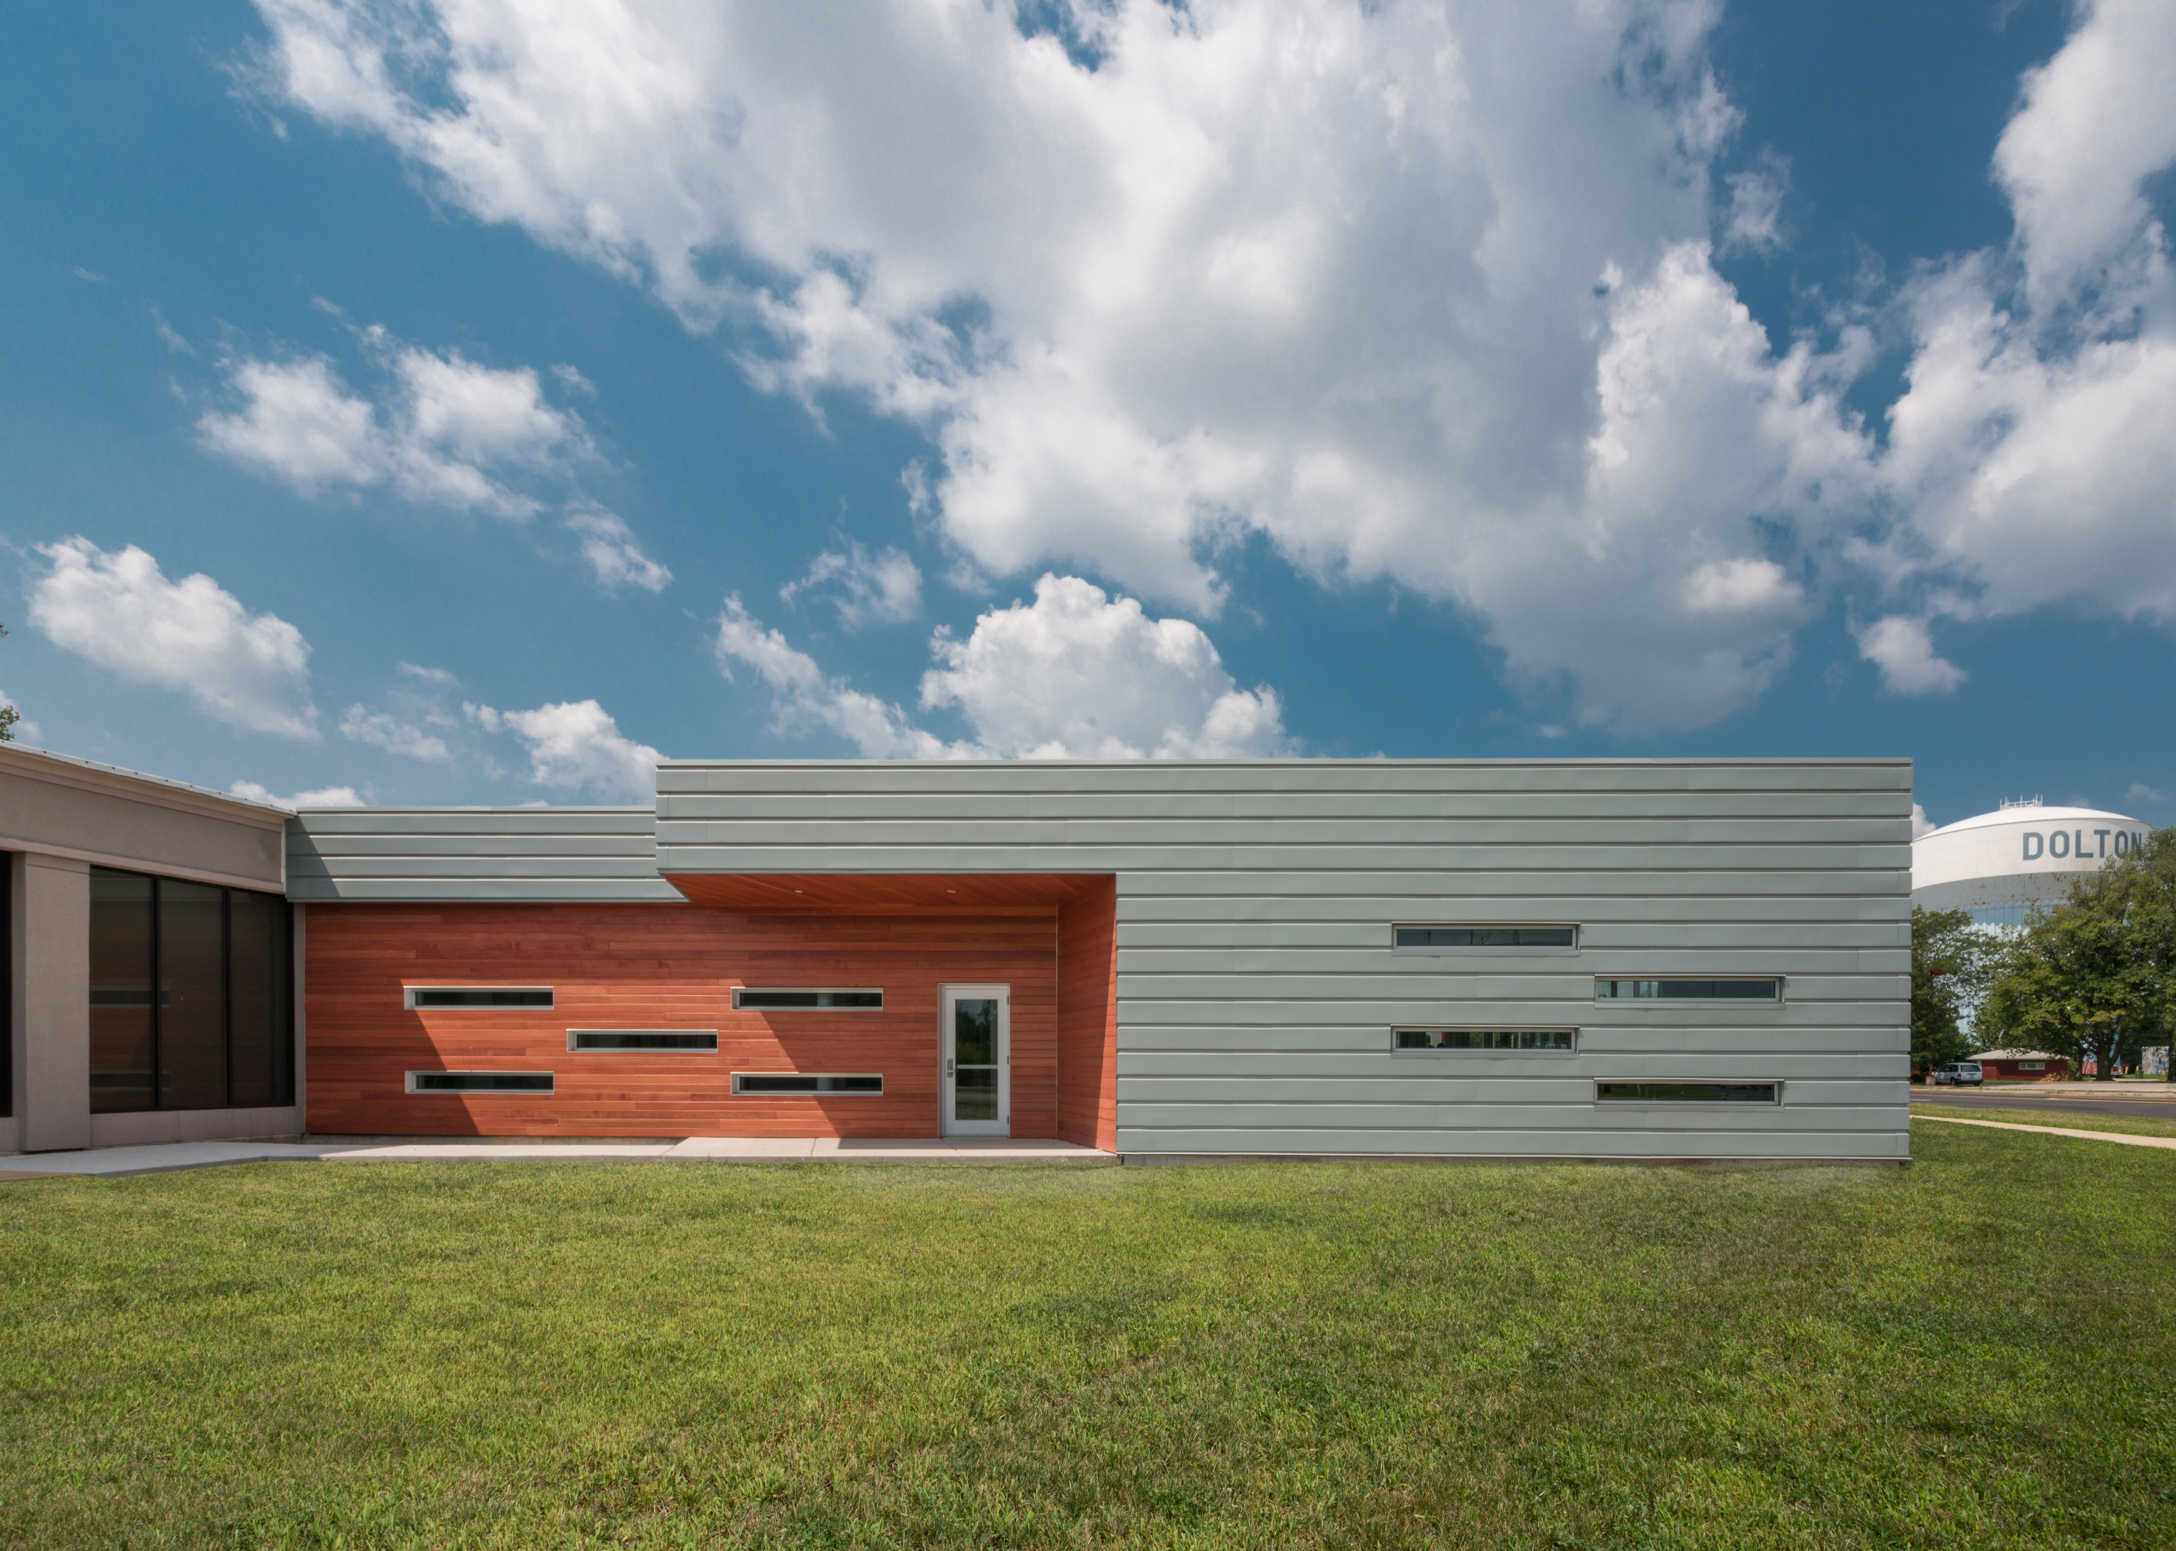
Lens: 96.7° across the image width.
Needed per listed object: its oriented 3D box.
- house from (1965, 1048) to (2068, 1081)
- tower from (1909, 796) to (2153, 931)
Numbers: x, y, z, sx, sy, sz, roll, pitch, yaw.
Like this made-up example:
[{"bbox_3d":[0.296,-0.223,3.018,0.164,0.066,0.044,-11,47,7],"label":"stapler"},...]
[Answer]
[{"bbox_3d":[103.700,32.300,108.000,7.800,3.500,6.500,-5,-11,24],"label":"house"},{"bbox_3d":[119.100,20.700,125.000,27.000,36.400,27.000,-1,-10,8],"label":"tower"}]

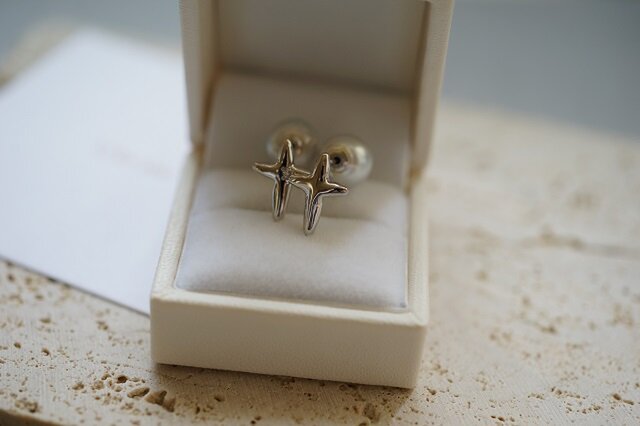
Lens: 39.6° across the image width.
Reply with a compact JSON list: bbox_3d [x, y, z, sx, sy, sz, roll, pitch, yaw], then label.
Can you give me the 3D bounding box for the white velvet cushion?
[{"bbox_3d":[-0.004,-0.001,0.201,0.048,0.018,0.059,5,45,1],"label":"white velvet cushion"}]

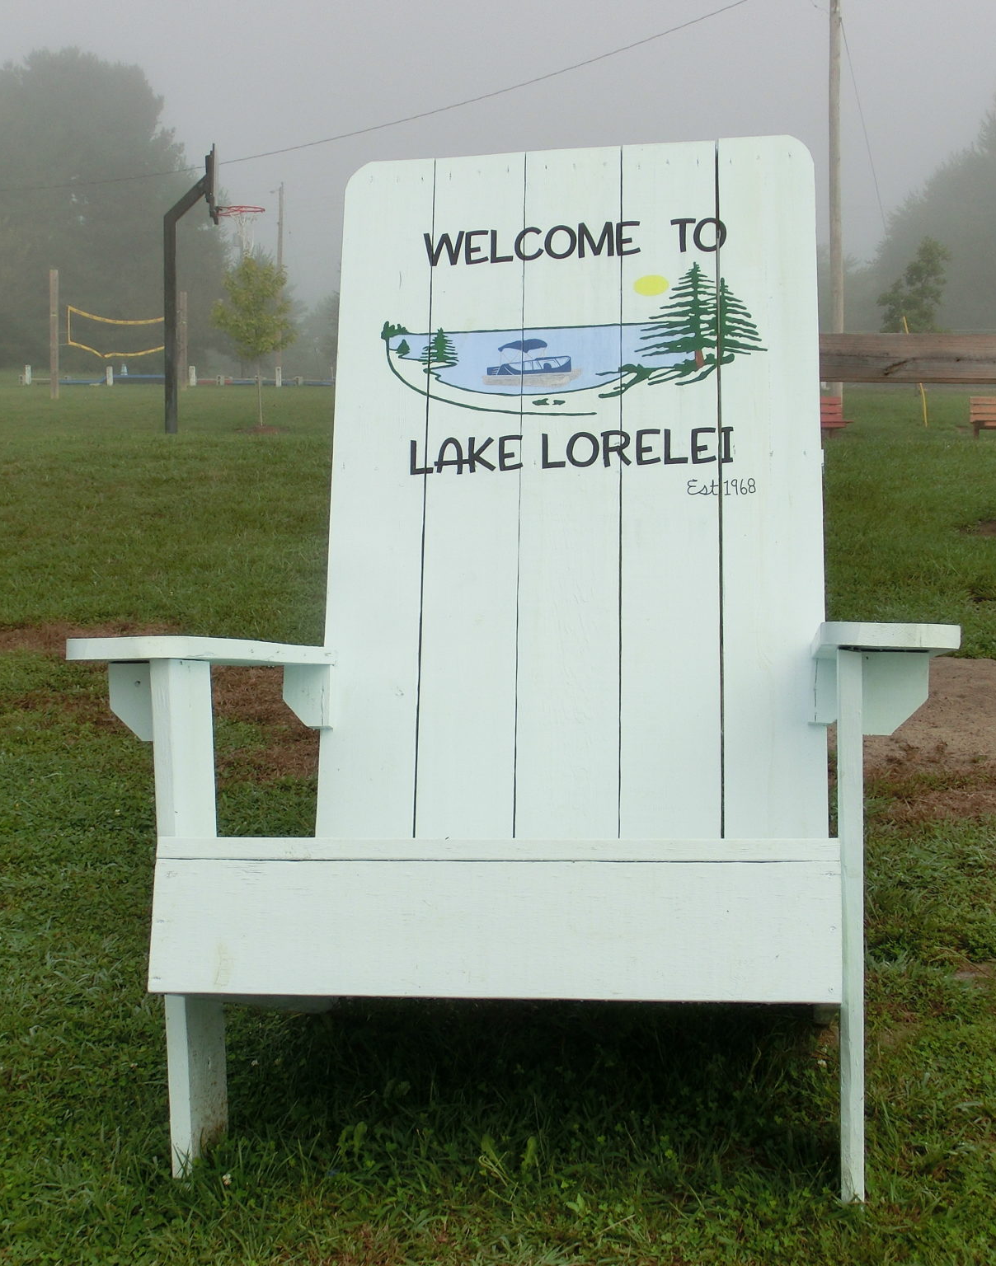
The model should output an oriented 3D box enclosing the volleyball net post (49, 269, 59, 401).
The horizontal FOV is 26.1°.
[{"bbox_3d":[-11.158,-7.501,54.000,0.210,3.286,0.210,0,5,0],"label":"volleyball net post"}]

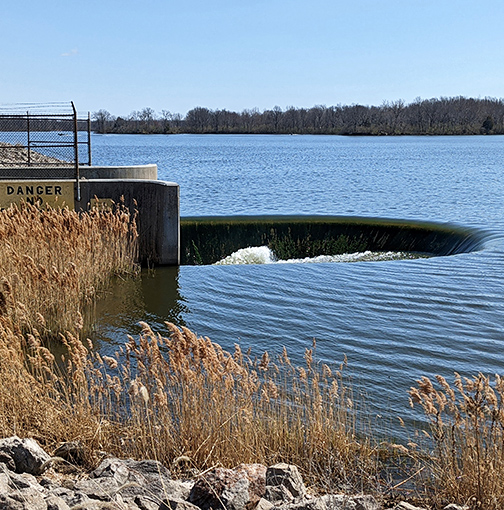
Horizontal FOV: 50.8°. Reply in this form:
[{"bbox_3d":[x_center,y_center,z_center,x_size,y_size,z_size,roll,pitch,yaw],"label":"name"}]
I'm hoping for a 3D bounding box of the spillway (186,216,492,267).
[{"bbox_3d":[2.682,0.203,18.446,10.600,2.000,8.700,-1,13,-6],"label":"spillway"}]

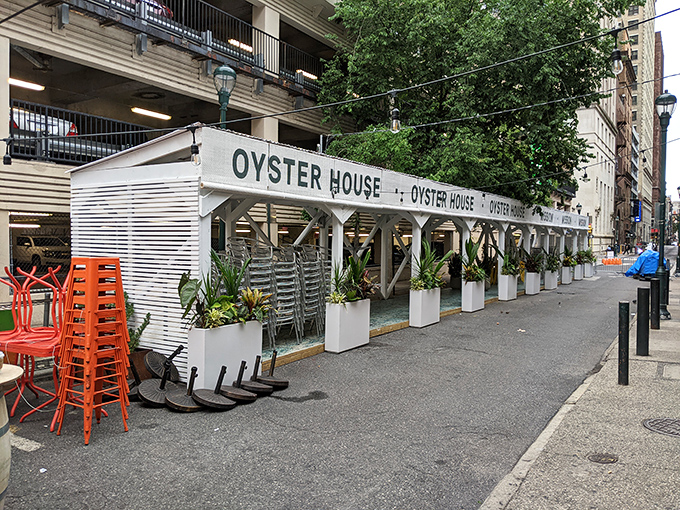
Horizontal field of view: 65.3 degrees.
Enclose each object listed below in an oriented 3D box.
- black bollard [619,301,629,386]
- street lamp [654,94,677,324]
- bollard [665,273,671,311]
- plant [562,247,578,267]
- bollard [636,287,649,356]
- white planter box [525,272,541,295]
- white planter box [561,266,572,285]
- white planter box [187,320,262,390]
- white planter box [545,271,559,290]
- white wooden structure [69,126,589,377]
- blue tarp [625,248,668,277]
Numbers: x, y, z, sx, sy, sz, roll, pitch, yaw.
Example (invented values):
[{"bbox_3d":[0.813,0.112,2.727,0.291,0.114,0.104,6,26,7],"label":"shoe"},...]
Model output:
[{"bbox_3d":[3.296,1.020,6.145,0.106,0.960,0.106,2,2,34],"label":"black bollard"},{"bbox_3d":[7.122,-1.073,11.627,0.430,4.930,0.430,2,2,34],"label":"street lamp"},{"bbox_3d":[8.665,0.864,14.034,0.140,0.960,0.140,2,2,34],"label":"bollard"},{"bbox_3d":[9.796,0.033,22.633,0.550,0.900,0.750,2,2,34],"label":"plant"},{"bbox_3d":[4.454,0.978,7.788,0.158,0.980,0.158,2,2,34],"label":"bollard"},{"bbox_3d":[6.565,0.934,18.015,0.262,0.735,0.910,2,2,34],"label":"white planter box"},{"bbox_3d":[9.725,0.843,22.637,0.262,0.735,0.910,2,2,34],"label":"white planter box"},{"bbox_3d":[-1.343,1.172,6.319,0.270,0.730,0.910,2,2,34],"label":"white planter box"},{"bbox_3d":[8.036,0.892,20.158,0.262,0.735,0.910,2,2,34],"label":"white planter box"},{"bbox_3d":[4.261,-0.226,17.390,2.990,3.040,25.100,2,2,34],"label":"white wooden structure"},{"bbox_3d":[14.661,0.438,25.452,1.790,1.410,1.600,2,2,34],"label":"blue tarp"}]

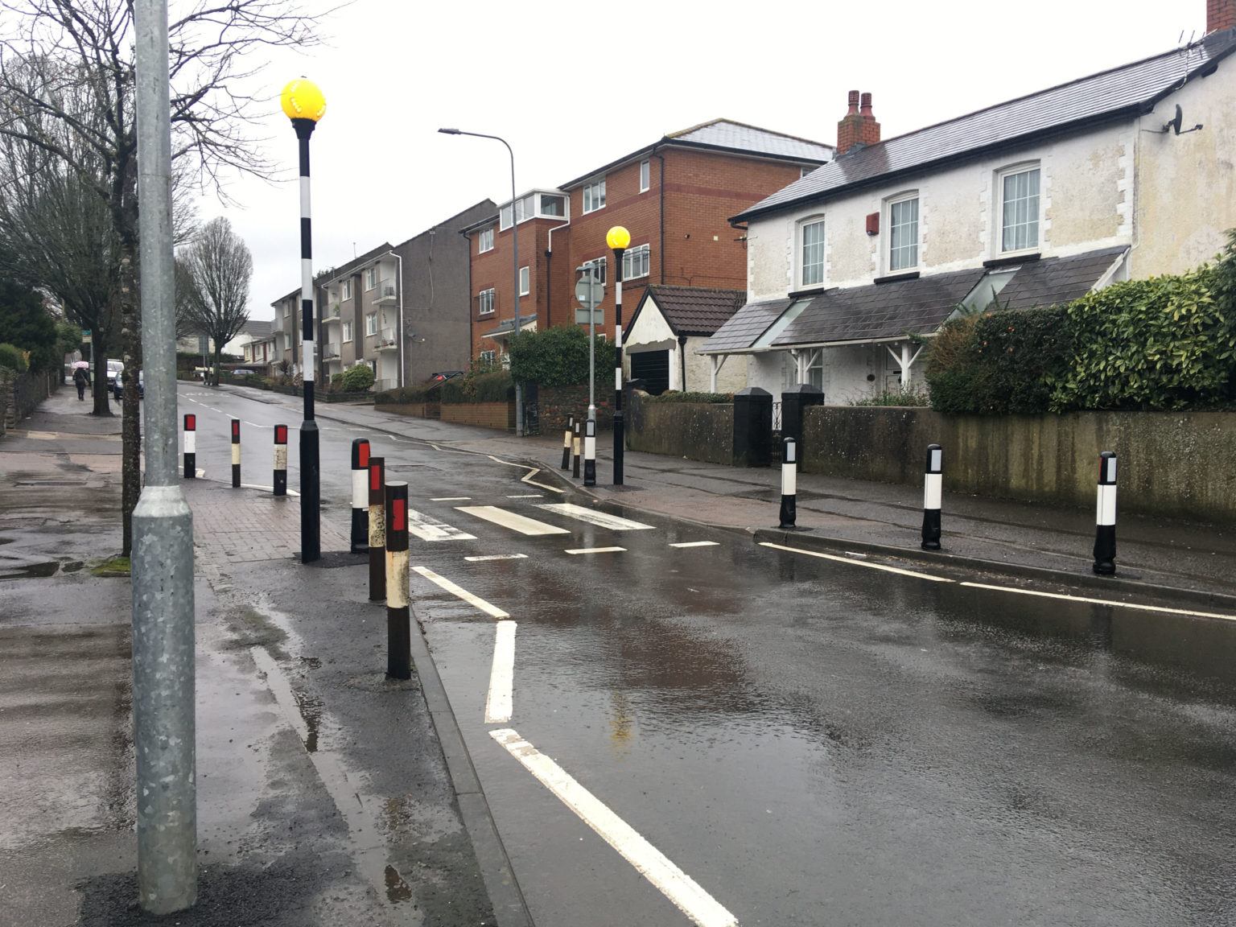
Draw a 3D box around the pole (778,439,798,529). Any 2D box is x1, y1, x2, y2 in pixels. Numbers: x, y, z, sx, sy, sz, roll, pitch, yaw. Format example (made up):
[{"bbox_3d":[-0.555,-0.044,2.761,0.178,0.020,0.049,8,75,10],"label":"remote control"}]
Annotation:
[{"bbox_3d":[1.780,0.199,10.810,0.160,0.940,0.160,-1,4,-20],"label":"pole"}]

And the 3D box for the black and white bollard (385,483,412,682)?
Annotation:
[{"bbox_3d":[-0.992,0.529,4.676,0.101,0.879,0.101,-1,3,-19],"label":"black and white bollard"}]

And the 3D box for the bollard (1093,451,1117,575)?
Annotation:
[{"bbox_3d":[3.791,0.380,8.024,0.160,0.940,0.160,-2,4,-27],"label":"bollard"}]

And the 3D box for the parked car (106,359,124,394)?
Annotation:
[{"bbox_3d":[-31.149,-5.389,63.500,1.870,1.930,4.600,-2,4,-27],"label":"parked car"}]

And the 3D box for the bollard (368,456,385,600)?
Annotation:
[{"bbox_3d":[-1.660,0.449,7.144,0.112,0.980,0.112,-1,5,-24],"label":"bollard"}]

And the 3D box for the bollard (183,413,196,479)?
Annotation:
[{"bbox_3d":[-6.456,-0.265,15.560,0.160,0.940,0.160,-3,5,-37],"label":"bollard"}]

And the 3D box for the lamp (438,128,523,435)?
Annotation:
[{"bbox_3d":[-3.715,-4.823,28.072,2.270,8.150,0.300,-2,5,-24],"label":"lamp"}]

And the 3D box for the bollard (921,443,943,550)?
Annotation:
[{"bbox_3d":[2.833,0.298,9.316,0.160,0.940,0.160,-2,4,-23],"label":"bollard"}]

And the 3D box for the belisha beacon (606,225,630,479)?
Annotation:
[{"bbox_3d":[0.013,-1.657,15.940,0.355,3.930,0.355,0,4,0],"label":"belisha beacon"}]

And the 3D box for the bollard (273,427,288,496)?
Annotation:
[{"bbox_3d":[-4.603,-0.044,14.139,0.172,0.955,0.172,0,5,-24],"label":"bollard"}]

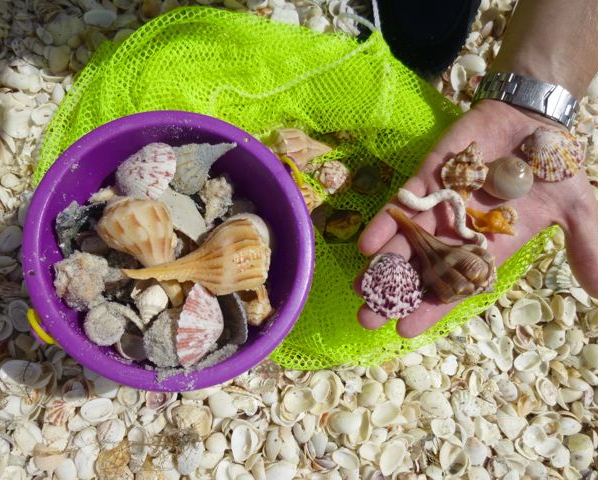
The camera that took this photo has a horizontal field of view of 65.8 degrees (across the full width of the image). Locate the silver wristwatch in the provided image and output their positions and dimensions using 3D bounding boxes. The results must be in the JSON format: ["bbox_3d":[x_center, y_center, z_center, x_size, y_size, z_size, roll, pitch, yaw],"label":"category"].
[{"bbox_3d":[0.181,-0.114,0.368,0.072,0.055,0.038,15,95,0],"label":"silver wristwatch"}]

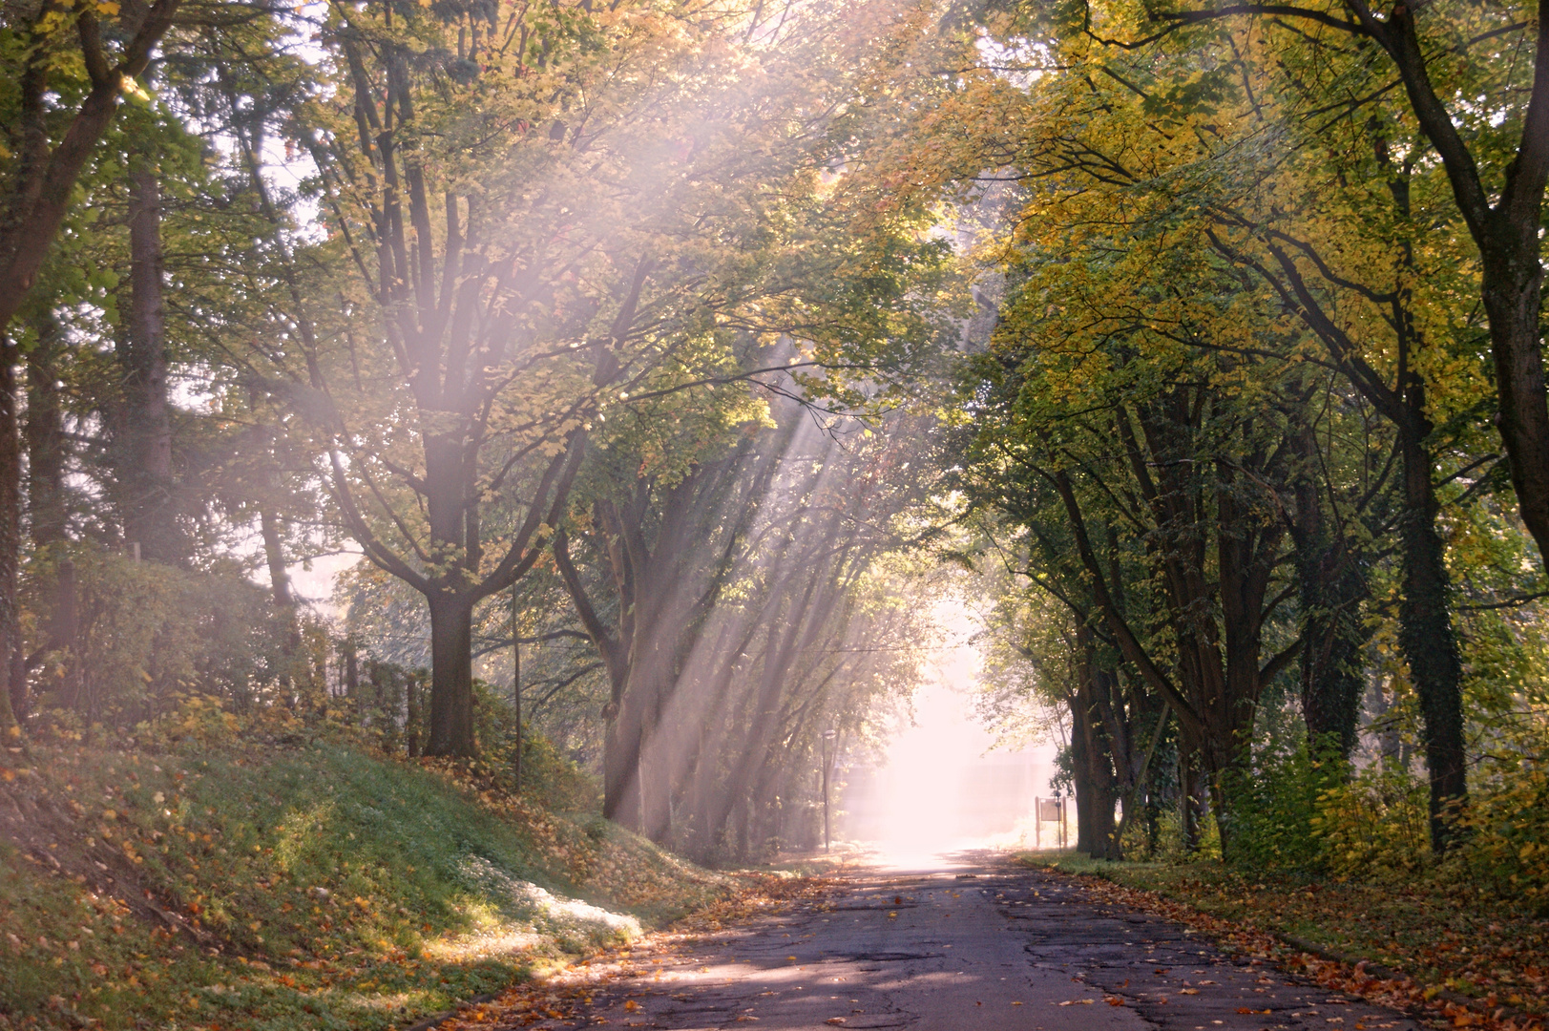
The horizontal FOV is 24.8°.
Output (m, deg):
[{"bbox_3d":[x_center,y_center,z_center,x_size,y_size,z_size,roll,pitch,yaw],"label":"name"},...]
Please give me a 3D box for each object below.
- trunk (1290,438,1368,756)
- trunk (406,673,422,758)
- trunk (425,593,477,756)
[{"bbox_3d":[9.610,1.422,61.001,1.150,5.740,1.000,-1,-5,9],"label":"trunk"},{"bbox_3d":[-5.319,2.943,52.000,0.200,1.270,0.200,1,-5,-6],"label":"trunk"},{"bbox_3d":[-4.682,2.290,51.000,0.720,2.360,0.680,0,-5,-5],"label":"trunk"}]

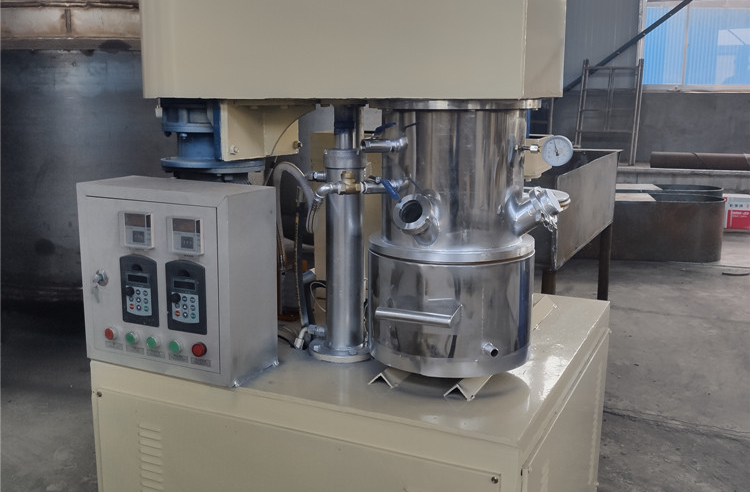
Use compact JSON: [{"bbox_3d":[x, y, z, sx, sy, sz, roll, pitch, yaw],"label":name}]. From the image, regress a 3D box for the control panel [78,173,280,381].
[{"bbox_3d":[-0.442,0.067,1.743,0.406,0.404,0.189,6,13,26],"label":"control panel"}]

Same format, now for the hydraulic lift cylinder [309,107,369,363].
[{"bbox_3d":[-0.080,-0.029,1.795,0.140,0.575,0.140,0,12,0],"label":"hydraulic lift cylinder"}]

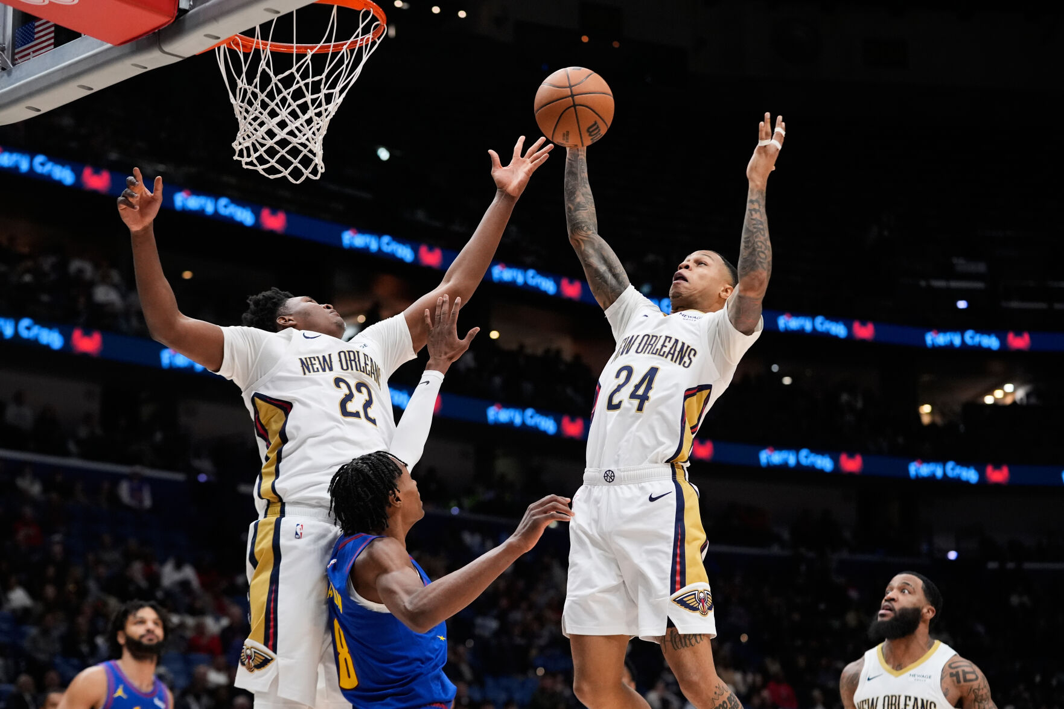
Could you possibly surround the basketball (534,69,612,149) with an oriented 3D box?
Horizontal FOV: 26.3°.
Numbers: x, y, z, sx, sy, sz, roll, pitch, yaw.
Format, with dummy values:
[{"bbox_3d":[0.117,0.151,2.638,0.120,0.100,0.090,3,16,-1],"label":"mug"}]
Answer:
[{"bbox_3d":[0.127,-0.734,6.750,0.240,0.240,0.240,0,-12,0],"label":"basketball"}]

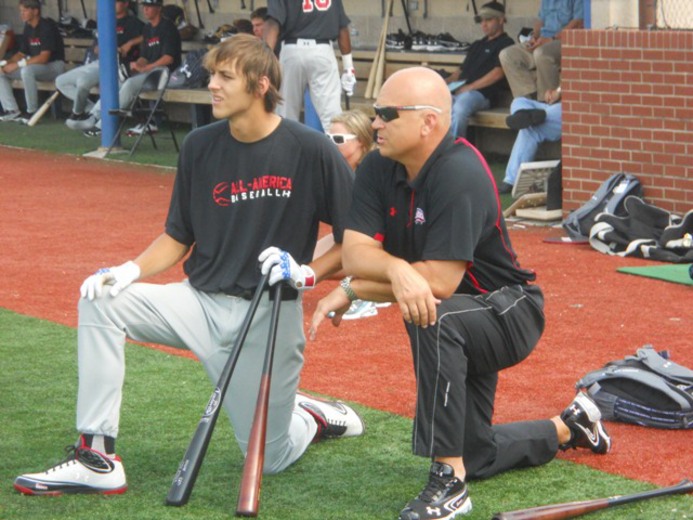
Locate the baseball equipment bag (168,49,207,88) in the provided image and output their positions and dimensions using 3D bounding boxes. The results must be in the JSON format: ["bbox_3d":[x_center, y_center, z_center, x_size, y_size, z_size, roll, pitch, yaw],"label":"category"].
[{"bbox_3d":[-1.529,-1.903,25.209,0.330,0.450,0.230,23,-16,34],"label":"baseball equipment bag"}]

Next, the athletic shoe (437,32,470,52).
[{"bbox_3d":[0.934,-1.885,22.017,0.300,0.140,0.105,-5,7,-31],"label":"athletic shoe"}]

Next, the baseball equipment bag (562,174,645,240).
[{"bbox_3d":[1.540,-0.324,15.001,0.180,0.450,0.300,46,-18,-27],"label":"baseball equipment bag"}]

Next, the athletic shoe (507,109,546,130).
[{"bbox_3d":[1.283,-1.003,17.986,0.300,0.110,0.110,-12,11,-23],"label":"athletic shoe"}]

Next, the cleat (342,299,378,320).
[{"bbox_3d":[0.063,0.224,11.420,0.092,0.100,0.245,4,8,36],"label":"cleat"}]

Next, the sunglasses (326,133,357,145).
[{"bbox_3d":[-0.022,-0.545,11.350,0.145,0.050,0.150,5,9,43],"label":"sunglasses"}]

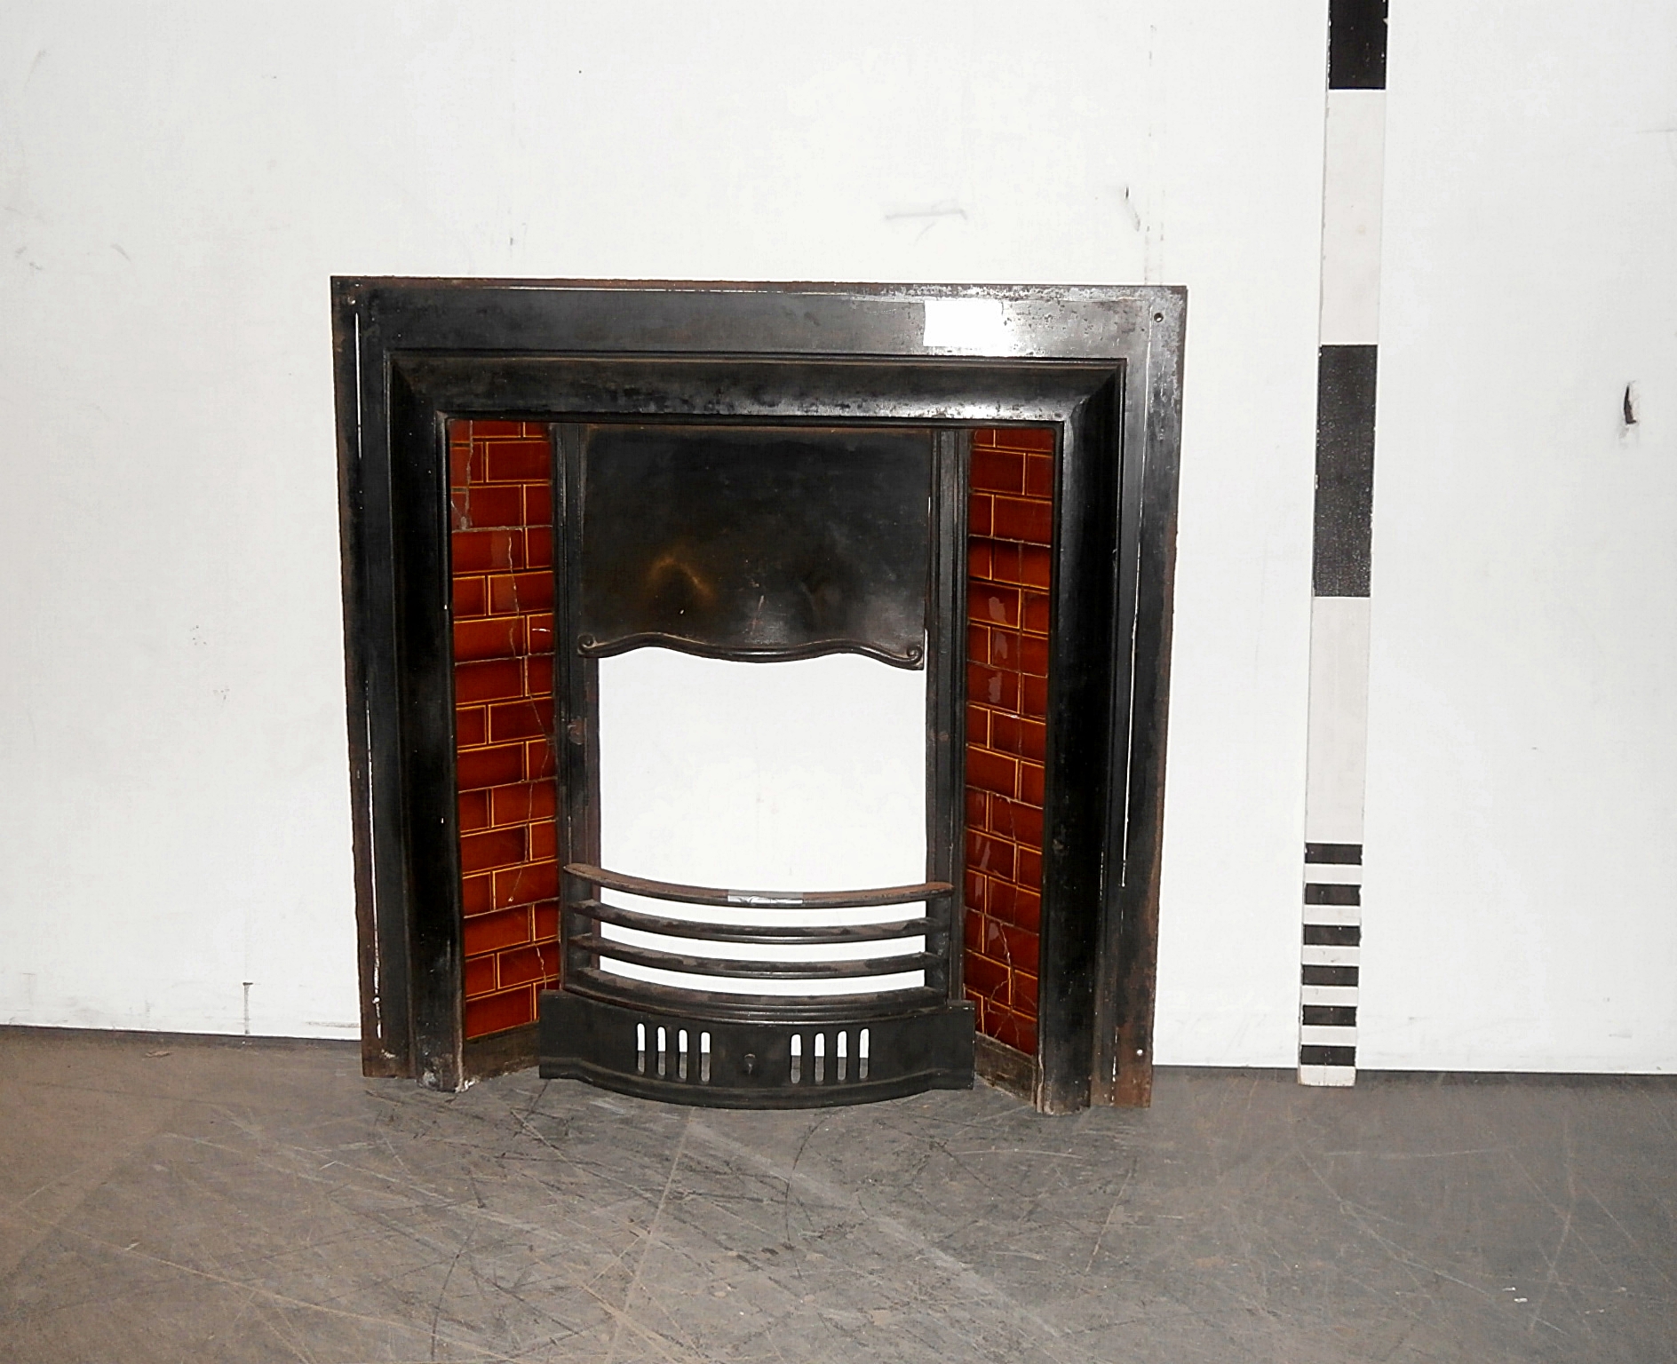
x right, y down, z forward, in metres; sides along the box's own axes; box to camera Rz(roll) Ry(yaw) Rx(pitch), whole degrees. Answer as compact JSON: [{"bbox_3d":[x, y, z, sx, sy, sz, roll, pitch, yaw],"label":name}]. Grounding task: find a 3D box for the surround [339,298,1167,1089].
[{"bbox_3d":[-0.099,0.020,2.247,0.967,0.967,0.160,1,11,4],"label":"surround"}]

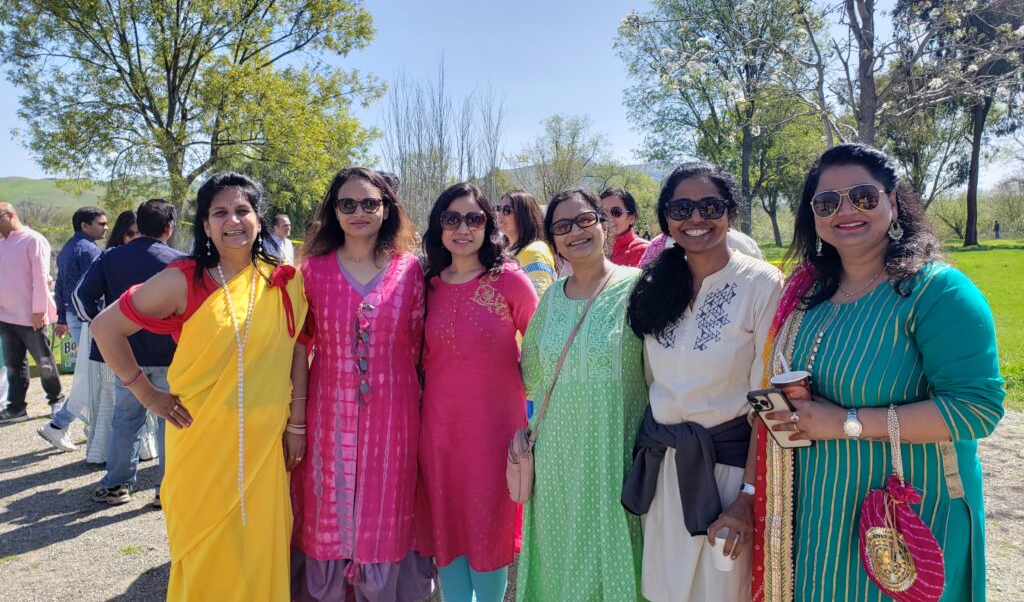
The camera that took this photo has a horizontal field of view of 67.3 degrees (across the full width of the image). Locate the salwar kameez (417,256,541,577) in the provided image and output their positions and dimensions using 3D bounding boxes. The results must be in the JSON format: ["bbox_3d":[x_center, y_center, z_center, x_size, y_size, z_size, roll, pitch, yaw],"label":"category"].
[{"bbox_3d":[-0.105,0.359,2.479,0.400,0.957,0.260,1,5,8],"label":"salwar kameez"}]

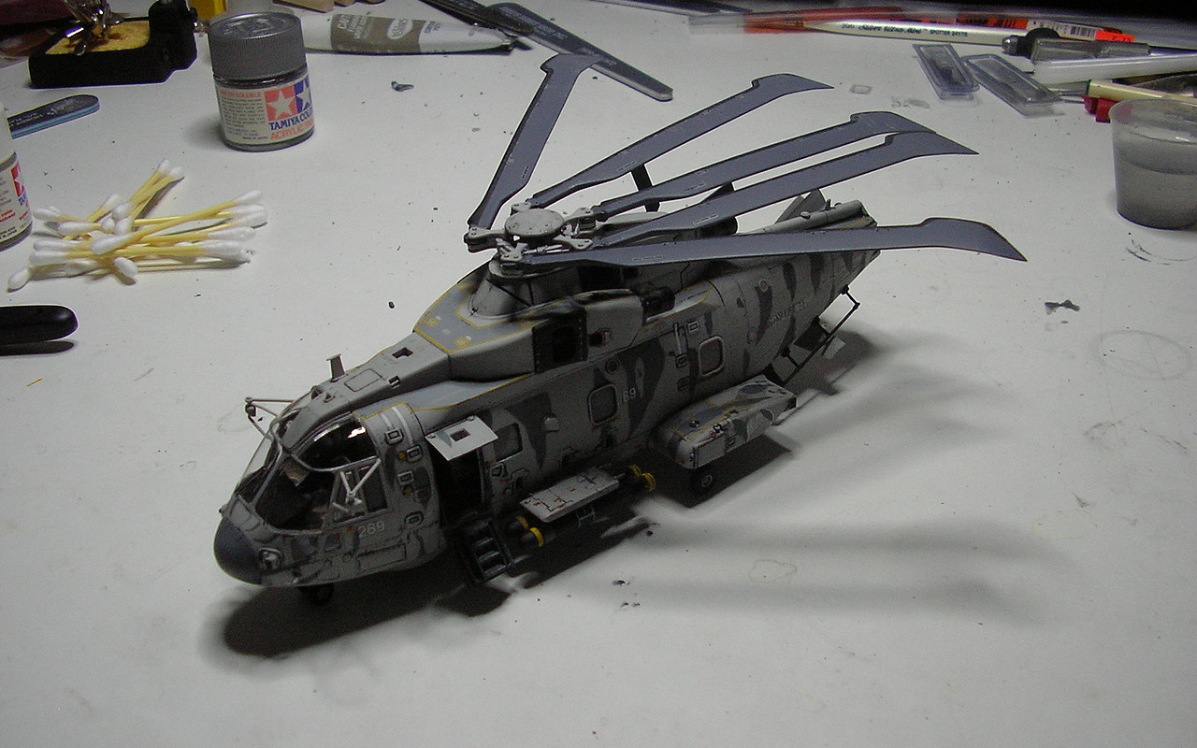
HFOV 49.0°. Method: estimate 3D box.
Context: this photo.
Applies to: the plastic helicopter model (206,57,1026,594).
[{"bbox_3d":[0.000,-0.012,0.341,0.220,0.077,0.164,-24,39,-32],"label":"plastic helicopter model"}]

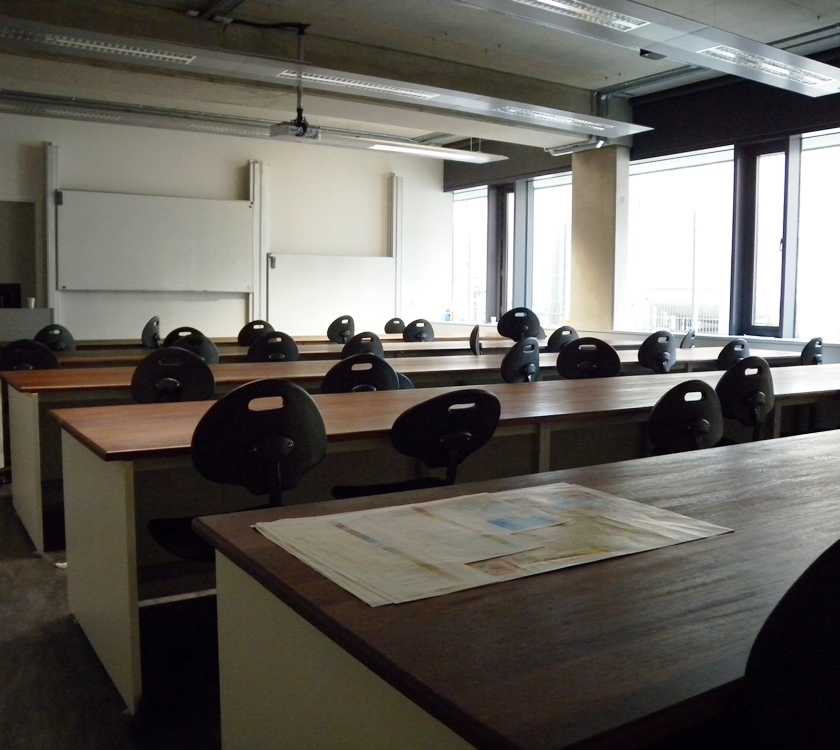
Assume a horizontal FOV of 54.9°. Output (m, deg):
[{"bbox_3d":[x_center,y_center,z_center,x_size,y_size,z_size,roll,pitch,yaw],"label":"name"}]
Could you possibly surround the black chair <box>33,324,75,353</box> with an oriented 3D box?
[{"bbox_3d":[-3.123,0.058,6.783,0.560,0.973,0.580,-4,7,-42],"label":"black chair"}]

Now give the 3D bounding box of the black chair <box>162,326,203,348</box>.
[{"bbox_3d":[-2.249,0.001,7.737,0.570,0.923,0.580,-1,5,-19],"label":"black chair"}]

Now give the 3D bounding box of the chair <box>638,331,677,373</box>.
[{"bbox_3d":[1.621,0.159,5.965,0.570,0.988,0.580,-3,6,-30],"label":"chair"}]

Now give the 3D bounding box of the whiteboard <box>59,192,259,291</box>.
[{"bbox_3d":[-3.373,-1.706,10.536,2.507,1.221,0.050,-3,6,-33],"label":"whiteboard"}]

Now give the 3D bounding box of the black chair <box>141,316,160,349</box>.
[{"bbox_3d":[-2.611,-0.024,7.413,0.580,1.025,0.570,1,5,5],"label":"black chair"}]

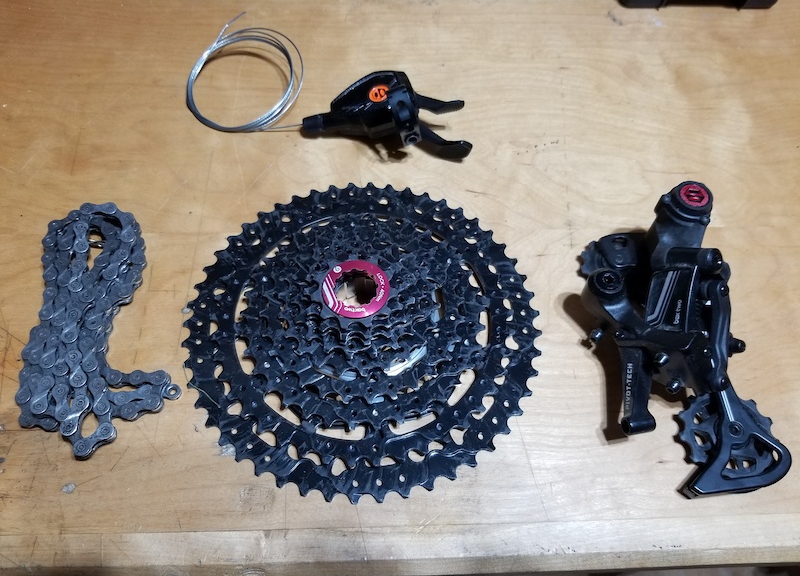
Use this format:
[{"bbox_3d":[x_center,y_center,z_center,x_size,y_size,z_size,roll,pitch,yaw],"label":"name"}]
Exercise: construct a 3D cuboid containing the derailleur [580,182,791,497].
[{"bbox_3d":[0.145,0.024,0.317,0.082,0.060,0.160,-7,60,-6],"label":"derailleur"}]

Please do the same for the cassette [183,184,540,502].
[{"bbox_3d":[-0.021,0.009,0.334,0.206,0.037,0.206,1,59,-1],"label":"cassette"}]

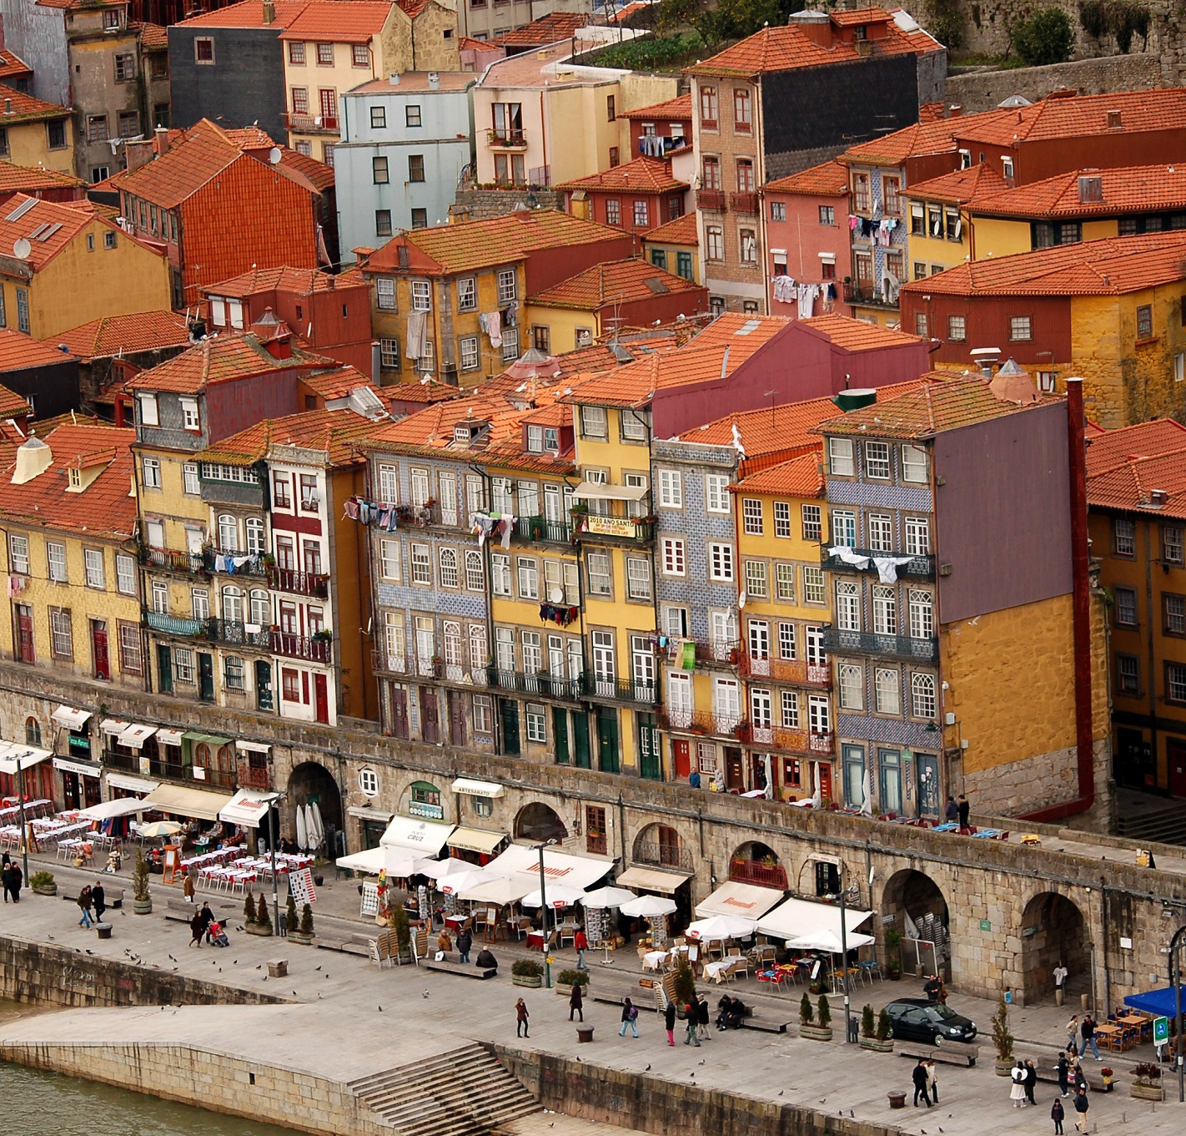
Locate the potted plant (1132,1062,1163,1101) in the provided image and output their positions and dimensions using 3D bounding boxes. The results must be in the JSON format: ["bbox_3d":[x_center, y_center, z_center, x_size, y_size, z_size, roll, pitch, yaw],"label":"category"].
[{"bbox_3d":[20.580,19.009,216.089,1.280,1.220,0.570,7,15,42],"label":"potted plant"}]

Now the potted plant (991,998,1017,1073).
[{"bbox_3d":[15.541,17.650,219.986,0.850,2.903,0.850,-3,9,0],"label":"potted plant"}]

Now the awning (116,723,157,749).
[{"bbox_3d":[-20.648,7.671,264.805,0.898,0.712,1.827,-13,15,-42],"label":"awning"}]

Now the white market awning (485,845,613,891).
[{"bbox_3d":[-1.899,12.637,246.224,1.788,0.822,6.256,-13,15,-43],"label":"white market awning"}]

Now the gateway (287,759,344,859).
[{"bbox_3d":[-11.786,10.730,257.621,1.300,4.820,3.720,-13,15,-42],"label":"gateway"}]

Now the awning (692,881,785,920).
[{"bbox_3d":[6.060,13.679,237.751,3.256,1.019,1.881,8,15,44],"label":"awning"}]

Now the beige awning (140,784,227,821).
[{"bbox_3d":[-18.223,10.571,262.905,1.094,0.830,5.605,-11,13,-38],"label":"beige awning"}]

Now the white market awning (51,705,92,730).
[{"bbox_3d":[-24.096,6.957,269.627,0.617,0.697,2.498,-11,14,-39],"label":"white market awning"}]

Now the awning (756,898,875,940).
[{"bbox_3d":[8.974,14.252,234.839,2.012,0.900,4.709,-13,14,-42],"label":"awning"}]

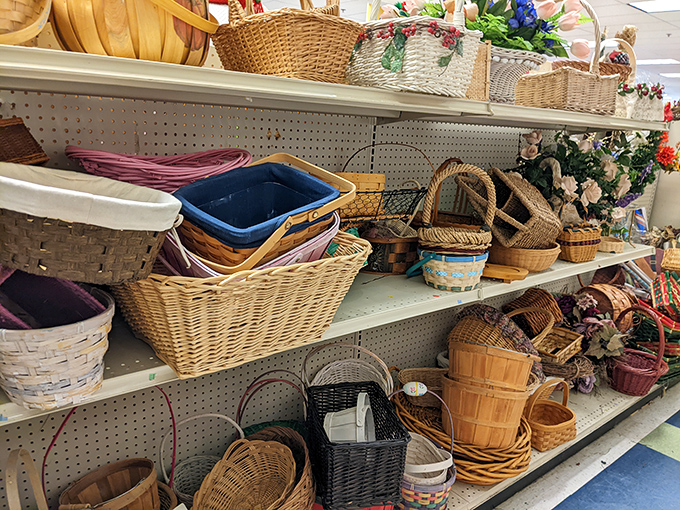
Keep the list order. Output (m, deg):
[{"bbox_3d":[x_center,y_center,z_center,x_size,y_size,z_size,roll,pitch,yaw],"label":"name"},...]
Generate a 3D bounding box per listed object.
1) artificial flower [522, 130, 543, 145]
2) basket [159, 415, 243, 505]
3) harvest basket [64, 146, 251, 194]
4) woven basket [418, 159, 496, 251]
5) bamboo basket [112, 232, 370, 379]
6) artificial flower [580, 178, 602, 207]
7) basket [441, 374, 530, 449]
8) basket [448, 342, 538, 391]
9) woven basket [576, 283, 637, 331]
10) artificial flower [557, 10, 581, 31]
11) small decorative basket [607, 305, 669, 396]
[{"bbox_3d":[0.738,-0.450,2.032,0.079,0.061,0.074,9,15,18],"label":"artificial flower"},{"bbox_3d":[-0.376,0.593,1.485,0.234,0.335,0.188,0,15,-14],"label":"basket"},{"bbox_3d":[-0.396,-0.142,1.248,0.447,0.208,0.241,-8,18,-39],"label":"harvest basket"},{"bbox_3d":[0.342,-0.137,1.503,0.203,0.249,0.188,6,15,9],"label":"woven basket"},{"bbox_3d":[-0.209,0.067,1.074,0.445,0.211,0.320,-8,18,-39],"label":"bamboo basket"},{"bbox_3d":[0.939,-0.234,1.981,0.081,0.107,0.076,10,16,24],"label":"artificial flower"},{"bbox_3d":[0.502,0.552,1.874,0.303,0.185,0.303,7,-6,17],"label":"basket"},{"bbox_3d":[0.526,0.444,1.905,0.300,0.185,0.300,11,-10,18],"label":"basket"},{"bbox_3d":[1.393,0.290,2.794,0.165,0.259,0.259,-4,16,-29],"label":"woven basket"},{"bbox_3d":[0.798,-0.812,1.840,0.076,0.050,0.050,-36,5,7],"label":"artificial flower"},{"bbox_3d":[1.345,0.426,2.396,0.250,0.386,0.250,-1,15,-18],"label":"small decorative basket"}]

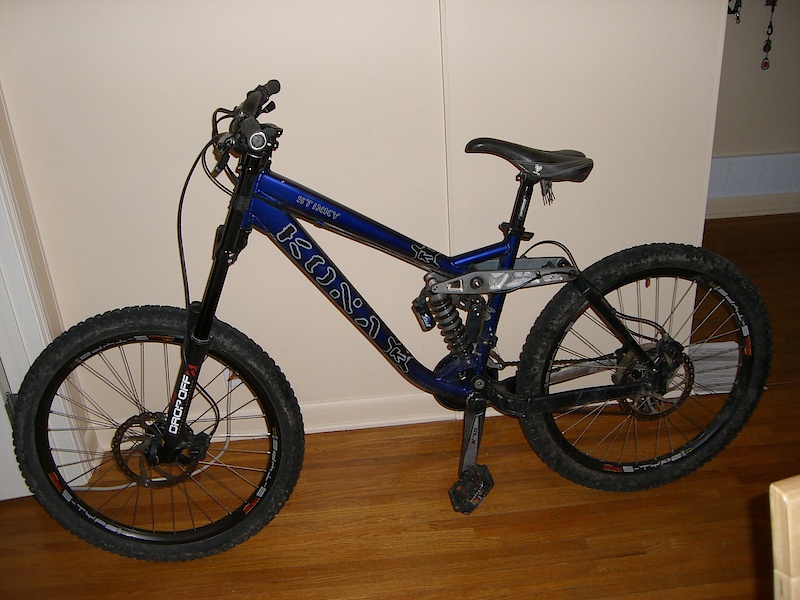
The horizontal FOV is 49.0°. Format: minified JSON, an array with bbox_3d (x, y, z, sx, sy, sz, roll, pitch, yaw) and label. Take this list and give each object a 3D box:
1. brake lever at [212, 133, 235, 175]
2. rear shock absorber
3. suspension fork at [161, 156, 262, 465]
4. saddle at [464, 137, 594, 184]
[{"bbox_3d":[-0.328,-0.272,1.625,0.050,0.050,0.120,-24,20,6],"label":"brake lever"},{"bbox_3d":[0.116,0.046,2.030,0.068,0.239,0.068,-25,25,0],"label":"rear shock absorber"},{"bbox_3d":[-0.406,0.014,1.942,0.120,0.741,0.185,16,19,-9],"label":"suspension fork"},{"bbox_3d":[0.277,-0.311,1.909,0.277,0.068,0.143,5,23,-8],"label":"saddle"}]

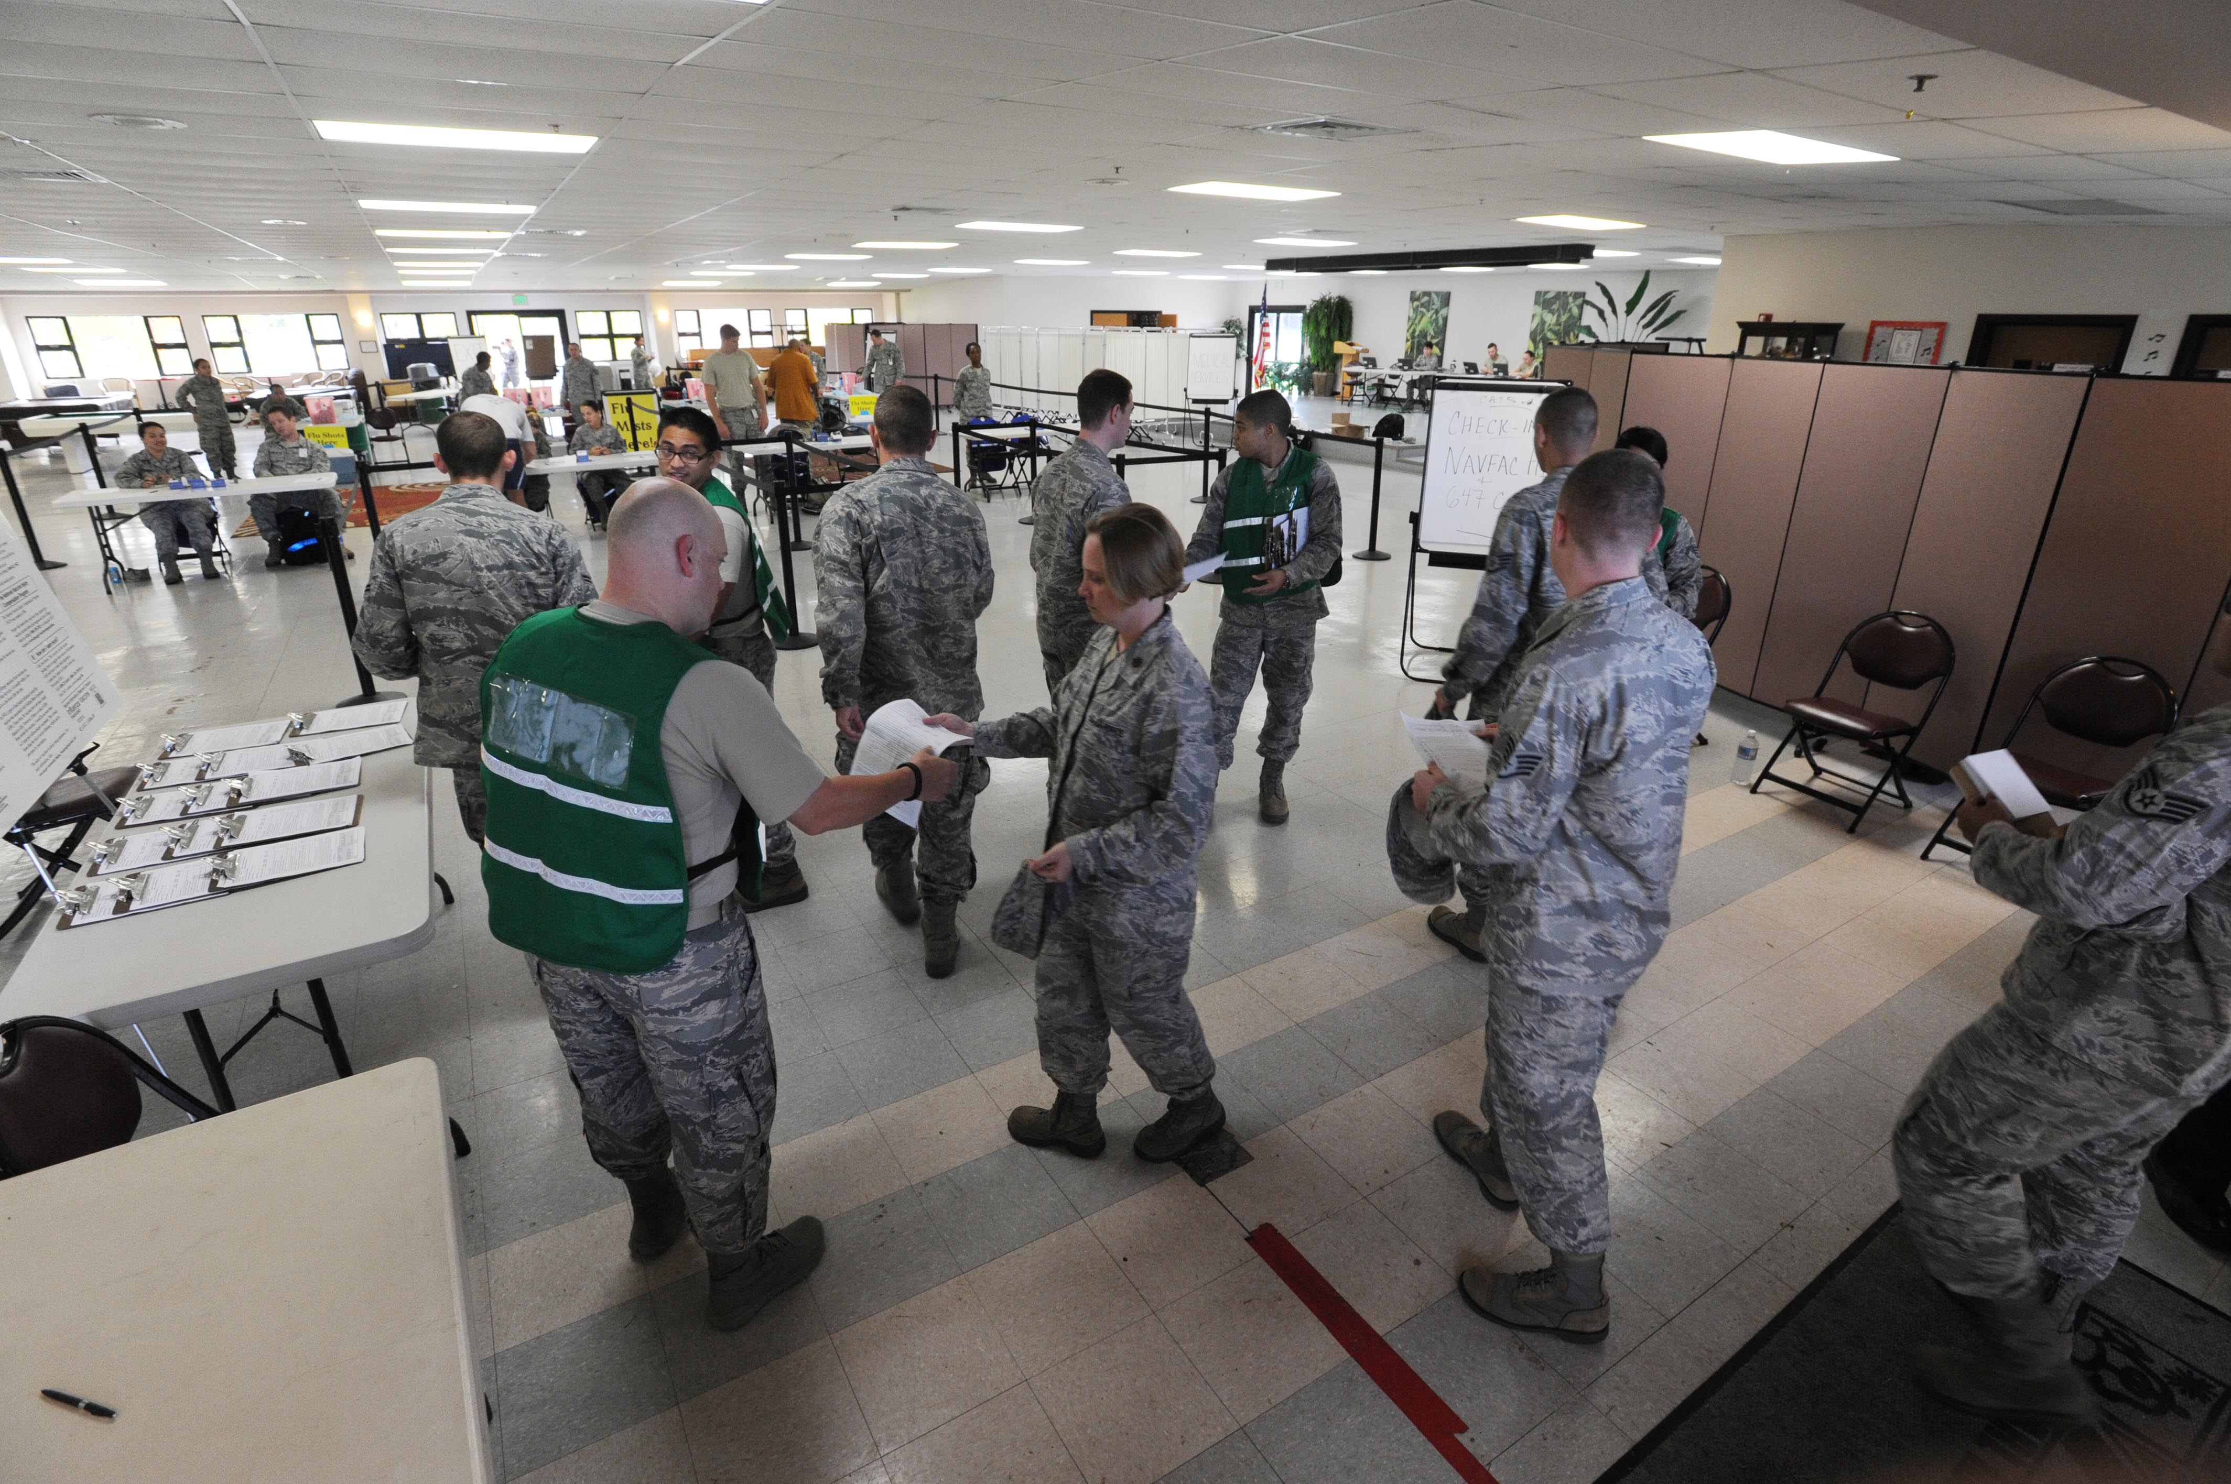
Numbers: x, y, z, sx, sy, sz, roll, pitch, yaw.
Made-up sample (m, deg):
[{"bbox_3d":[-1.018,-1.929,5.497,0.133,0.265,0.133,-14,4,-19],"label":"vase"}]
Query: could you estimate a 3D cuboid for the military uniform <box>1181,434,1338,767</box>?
[{"bbox_3d":[0.602,-0.514,4.247,0.570,1.350,0.430,7,23,16],"label":"military uniform"}]

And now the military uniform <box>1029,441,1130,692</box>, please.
[{"bbox_3d":[-0.101,-0.314,3.854,0.500,1.450,0.380,18,28,38],"label":"military uniform"}]

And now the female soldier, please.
[{"bbox_3d":[-0.050,0.246,2.463,0.640,1.640,0.520,-5,22,-11],"label":"female soldier"}]

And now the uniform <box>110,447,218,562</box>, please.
[{"bbox_3d":[-7.666,-1.966,8.544,0.600,0.880,0.620,-14,26,-32],"label":"uniform"}]

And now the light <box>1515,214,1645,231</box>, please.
[{"bbox_3d":[4.473,-4.984,10.100,1.220,0.070,0.610,-13,25,-29],"label":"light"}]

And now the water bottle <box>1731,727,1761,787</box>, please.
[{"bbox_3d":[2.876,0.076,4.782,0.068,0.240,0.068,0,22,0],"label":"water bottle"}]

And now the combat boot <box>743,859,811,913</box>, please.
[{"bbox_3d":[-1.260,0.494,3.788,0.290,0.210,0.110,-10,24,-23],"label":"combat boot"}]

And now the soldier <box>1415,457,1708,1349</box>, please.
[{"bbox_3d":[0.831,0.317,2.105,0.600,1.770,0.530,19,28,39],"label":"soldier"}]

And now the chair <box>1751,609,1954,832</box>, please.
[{"bbox_3d":[3.168,-0.130,4.500,0.500,0.835,0.460,-11,24,-26],"label":"chair"}]

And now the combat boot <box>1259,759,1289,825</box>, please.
[{"bbox_3d":[0.683,0.192,4.501,0.112,0.220,0.295,0,22,0],"label":"combat boot"}]

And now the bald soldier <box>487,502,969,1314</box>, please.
[{"bbox_3d":[-0.719,0.324,2.149,0.560,1.730,0.740,14,26,31],"label":"bald soldier"}]

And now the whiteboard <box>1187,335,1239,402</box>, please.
[{"bbox_3d":[1.511,-5.772,16.300,0.740,0.960,0.050,5,23,12],"label":"whiteboard"}]

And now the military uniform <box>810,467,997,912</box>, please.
[{"bbox_3d":[-0.638,-0.144,3.289,0.570,1.430,0.430,-4,22,-10],"label":"military uniform"}]

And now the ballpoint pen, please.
[{"bbox_3d":[-1.261,0.807,1.281,0.132,0.012,0.012,6,23,14],"label":"ballpoint pen"}]

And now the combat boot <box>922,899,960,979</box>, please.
[{"bbox_3d":[-0.580,0.605,3.504,0.110,0.210,0.290,-2,22,-6],"label":"combat boot"}]

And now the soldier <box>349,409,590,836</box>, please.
[{"bbox_3d":[-1.682,-0.049,3.037,0.570,1.750,0.400,-11,25,-26],"label":"soldier"}]

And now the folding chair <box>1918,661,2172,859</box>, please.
[{"bbox_3d":[3.491,0.099,3.918,0.500,0.835,0.460,-12,24,-27],"label":"folding chair"}]

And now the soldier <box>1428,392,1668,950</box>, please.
[{"bbox_3d":[1.254,-0.165,3.278,0.540,1.800,0.470,-8,23,-18],"label":"soldier"}]

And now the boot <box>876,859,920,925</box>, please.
[{"bbox_3d":[-0.805,0.487,3.804,0.110,0.210,0.290,-11,24,-26],"label":"boot"}]

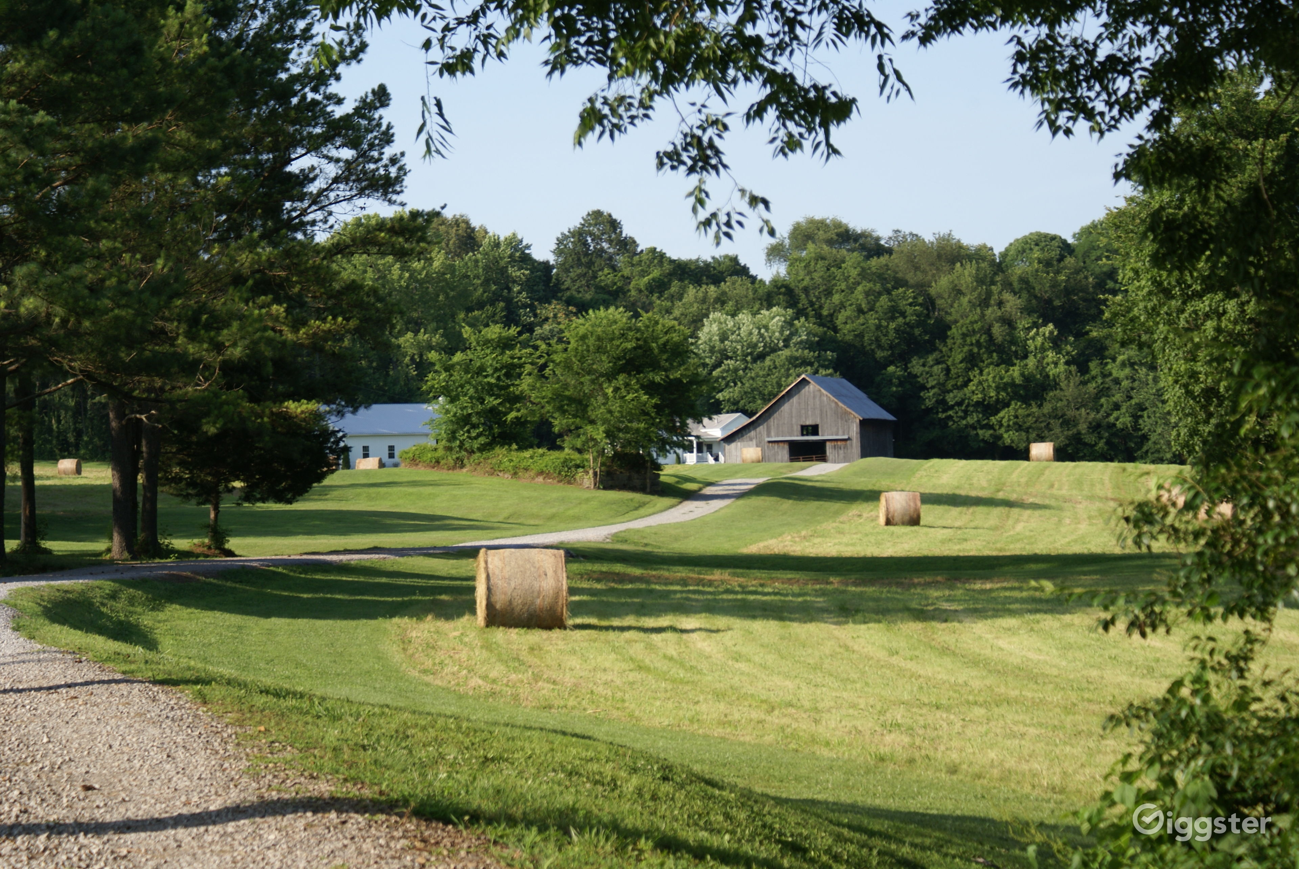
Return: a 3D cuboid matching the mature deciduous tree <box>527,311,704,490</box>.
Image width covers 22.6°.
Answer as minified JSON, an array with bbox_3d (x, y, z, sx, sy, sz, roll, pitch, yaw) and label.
[{"bbox_3d":[-1.839,-2.042,187.000,10.000,10.300,9.300,-1,0,0],"label":"mature deciduous tree"}]

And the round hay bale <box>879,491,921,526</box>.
[{"bbox_3d":[11.125,3.316,144.000,1.550,1.530,1.530,-1,0,-6],"label":"round hay bale"}]

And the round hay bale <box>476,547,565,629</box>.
[{"bbox_3d":[-2.446,2.961,62.300,1.550,1.540,1.530,-1,0,-10],"label":"round hay bale"}]

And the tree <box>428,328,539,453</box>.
[{"bbox_3d":[-10.116,-2.459,197.000,7.000,8.400,6.800,-1,0,0],"label":"tree"}]

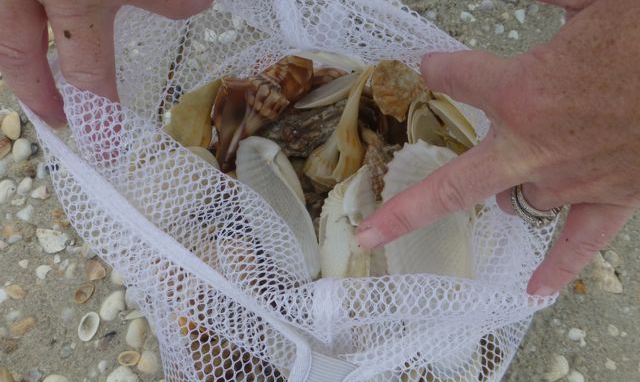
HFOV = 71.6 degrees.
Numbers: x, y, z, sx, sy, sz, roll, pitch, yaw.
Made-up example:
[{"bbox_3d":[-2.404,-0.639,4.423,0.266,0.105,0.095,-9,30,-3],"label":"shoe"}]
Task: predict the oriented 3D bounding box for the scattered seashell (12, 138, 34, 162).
[{"bbox_3d":[-0.320,-0.044,0.476,0.018,0.011,0.029,-19,64,-10],"label":"scattered seashell"}]

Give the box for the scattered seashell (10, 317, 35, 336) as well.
[{"bbox_3d":[-0.262,0.120,0.392,0.021,0.007,0.012,-33,67,-16],"label":"scattered seashell"}]

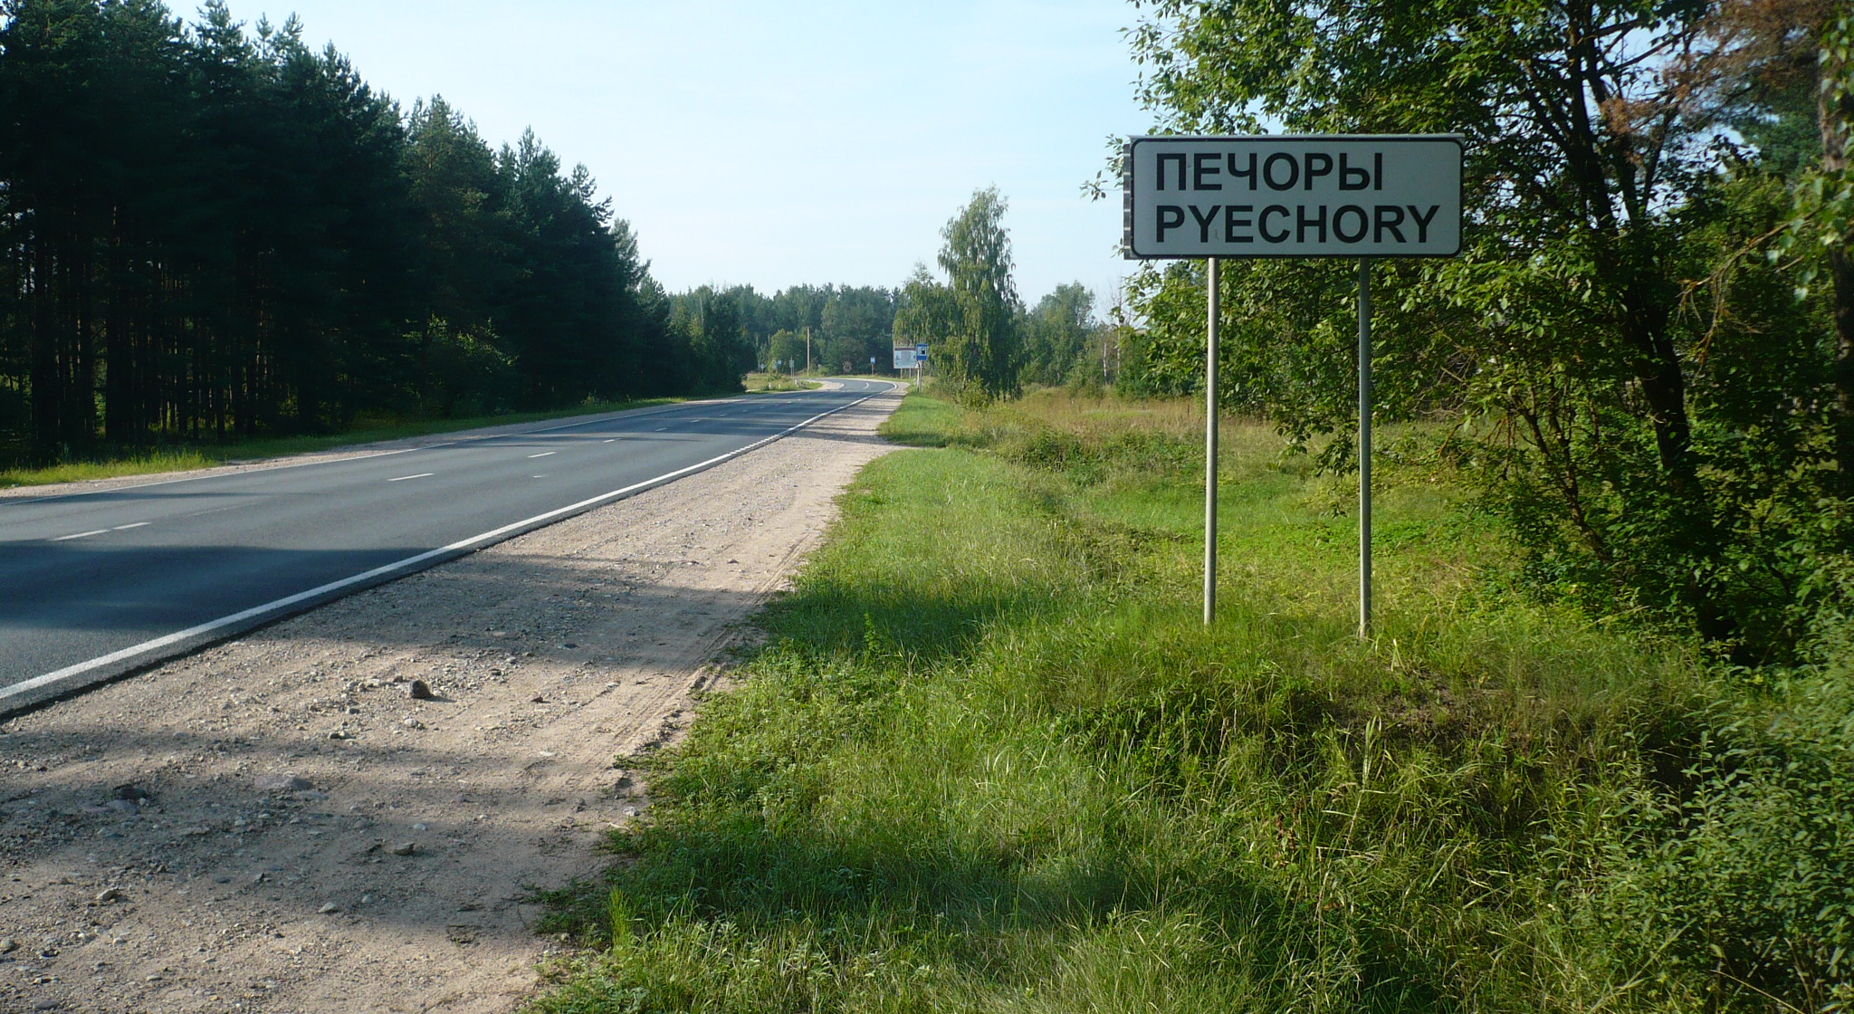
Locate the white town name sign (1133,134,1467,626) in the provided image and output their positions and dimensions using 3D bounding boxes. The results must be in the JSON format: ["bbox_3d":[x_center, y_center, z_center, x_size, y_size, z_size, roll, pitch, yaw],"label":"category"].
[{"bbox_3d":[2.060,-0.642,10.561,1.850,2.840,0.180,0,4,2],"label":"white town name sign"}]

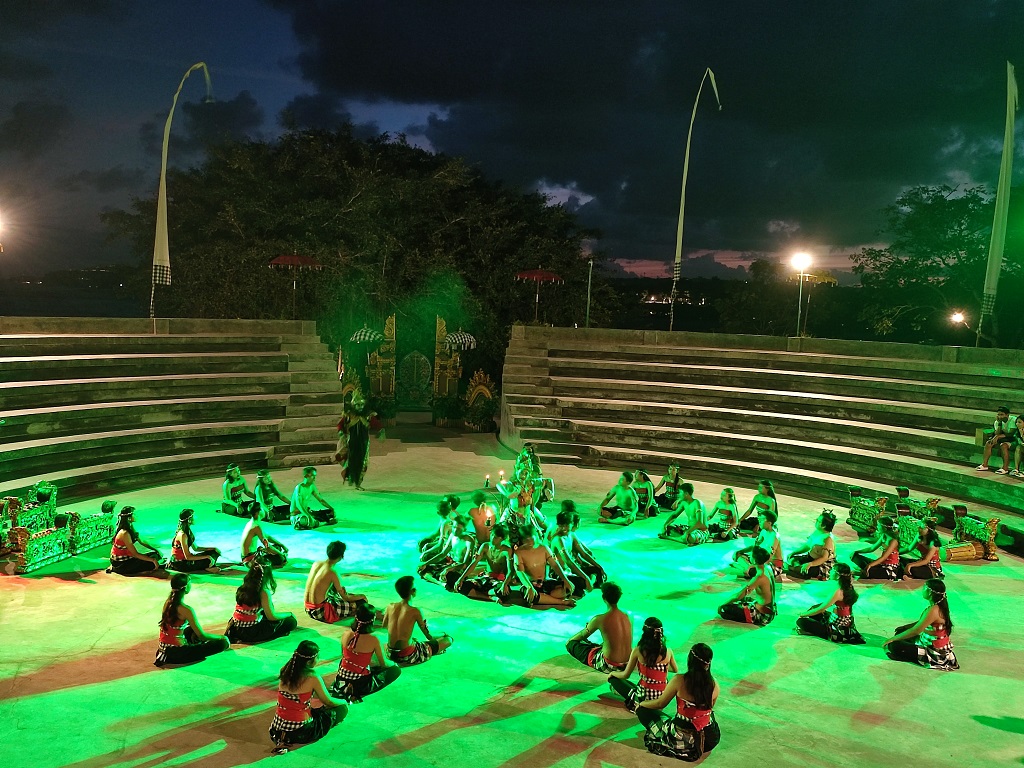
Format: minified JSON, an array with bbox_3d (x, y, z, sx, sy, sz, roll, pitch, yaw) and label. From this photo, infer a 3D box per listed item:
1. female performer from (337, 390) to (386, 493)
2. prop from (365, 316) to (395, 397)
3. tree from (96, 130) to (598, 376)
[{"bbox_3d":[-2.631,1.010,12.981,0.760,1.690,0.500,0,7,-18],"label":"female performer"},{"bbox_3d":[-3.616,-0.719,20.443,0.800,2.400,0.320,2,7,-4],"label":"prop"},{"bbox_3d":[-6.077,-4.752,28.000,17.600,9.600,14.500,1,7,-8],"label":"tree"}]

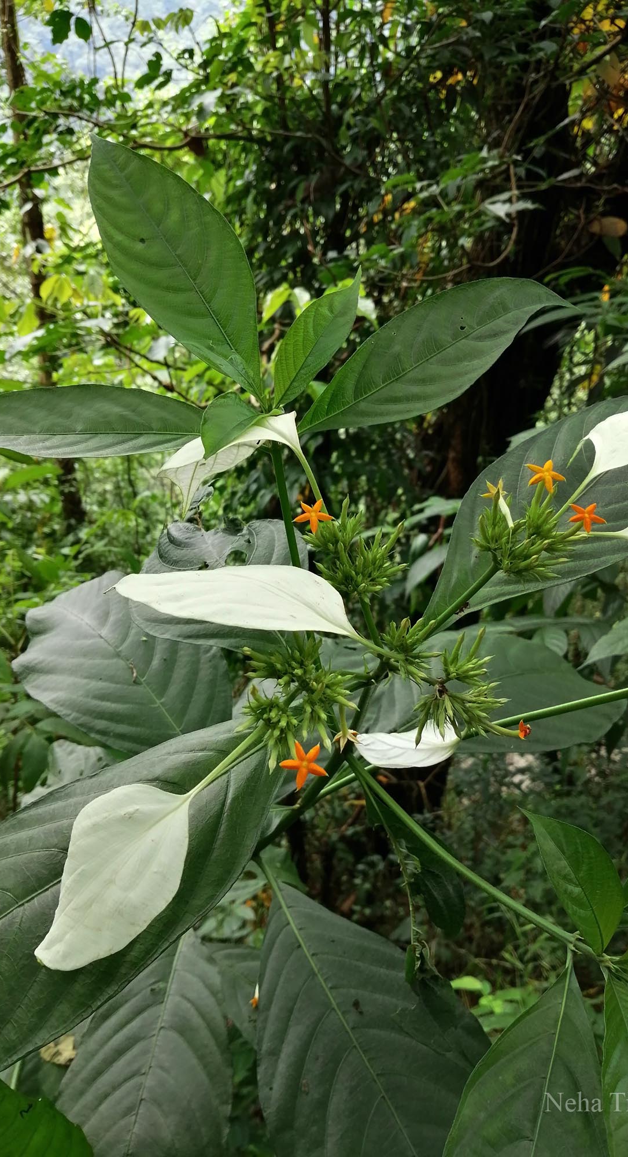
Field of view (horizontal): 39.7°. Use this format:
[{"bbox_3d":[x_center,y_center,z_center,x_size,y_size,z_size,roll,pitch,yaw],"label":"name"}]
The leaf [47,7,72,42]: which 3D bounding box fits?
[{"bbox_3d":[-0.821,-1.784,2.800,0.075,0.105,0.040,-2,16,-6],"label":"leaf"}]

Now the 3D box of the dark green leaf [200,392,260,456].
[{"bbox_3d":[-0.040,-0.074,0.420,0.044,0.014,0.030,-40,49,-18],"label":"dark green leaf"}]

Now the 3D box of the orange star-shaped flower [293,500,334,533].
[{"bbox_3d":[0.000,-0.029,0.400,0.018,0.015,0.007,-1,16,-3],"label":"orange star-shaped flower"}]

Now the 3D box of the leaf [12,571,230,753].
[{"bbox_3d":[-0.106,0.054,0.500,0.095,0.025,0.150,-37,68,-26],"label":"leaf"}]

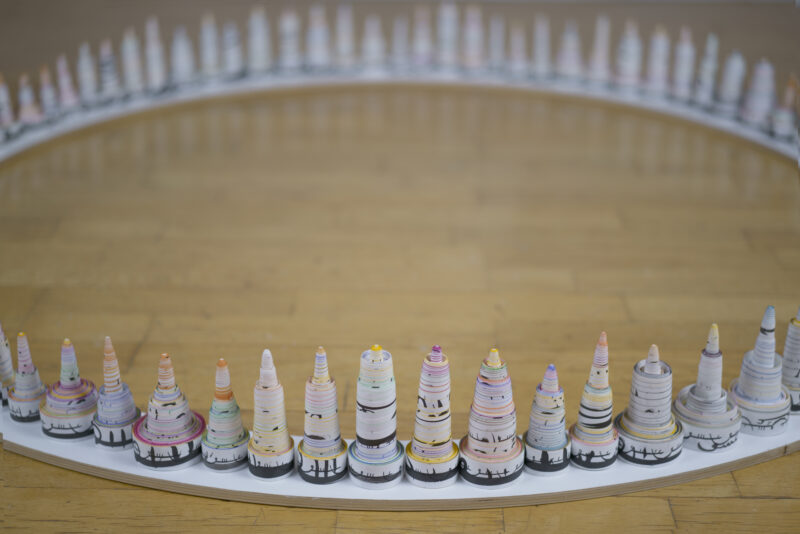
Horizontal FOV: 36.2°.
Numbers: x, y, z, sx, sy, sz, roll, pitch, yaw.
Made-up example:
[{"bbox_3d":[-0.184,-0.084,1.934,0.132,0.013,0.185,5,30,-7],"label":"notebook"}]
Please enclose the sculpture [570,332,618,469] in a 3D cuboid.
[{"bbox_3d":[0.183,0.119,1.124,0.045,0.131,0.045,0,23,0],"label":"sculpture"}]

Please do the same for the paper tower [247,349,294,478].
[{"bbox_3d":[-0.118,0.129,1.109,0.041,0.123,0.041,0,23,0],"label":"paper tower"}]

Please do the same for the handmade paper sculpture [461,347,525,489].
[{"bbox_3d":[0.085,0.130,1.106,0.059,0.125,0.059,0,23,0],"label":"handmade paper sculpture"}]

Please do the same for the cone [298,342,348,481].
[{"bbox_3d":[-0.066,0.122,1.036,0.043,0.120,0.043,0,23,0],"label":"cone"}]

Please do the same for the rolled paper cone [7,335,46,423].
[{"bbox_3d":[-0.347,0.100,1.132,0.033,0.084,0.033,0,23,0],"label":"rolled paper cone"}]

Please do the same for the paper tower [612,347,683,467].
[{"bbox_3d":[0.236,0.122,1.142,0.062,0.112,0.062,0,23,0],"label":"paper tower"}]

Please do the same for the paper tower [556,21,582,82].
[{"bbox_3d":[0.328,-0.414,2.367,0.053,0.125,0.053,0,23,0],"label":"paper tower"}]

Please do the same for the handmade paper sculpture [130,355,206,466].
[{"bbox_3d":[-0.210,0.125,1.107,0.066,0.100,0.066,0,23,0],"label":"handmade paper sculpture"}]

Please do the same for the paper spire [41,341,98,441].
[{"bbox_3d":[-0.304,0.106,1.113,0.050,0.088,0.050,0,23,0],"label":"paper spire"}]

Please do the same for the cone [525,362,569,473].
[{"bbox_3d":[0.129,0.128,1.054,0.041,0.095,0.041,0,23,0],"label":"cone"}]

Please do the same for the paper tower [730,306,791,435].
[{"bbox_3d":[0.334,0.090,1.113,0.051,0.117,0.051,0,23,0],"label":"paper tower"}]

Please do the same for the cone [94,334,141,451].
[{"bbox_3d":[-0.272,0.114,1.162,0.043,0.108,0.043,0,23,0],"label":"cone"}]

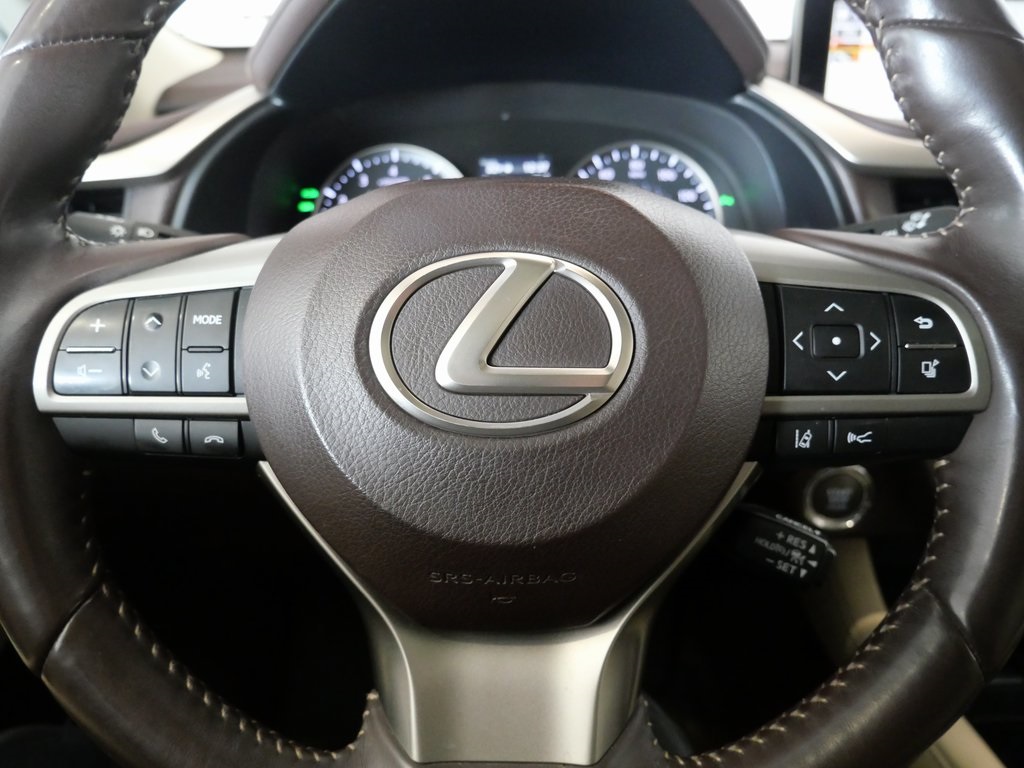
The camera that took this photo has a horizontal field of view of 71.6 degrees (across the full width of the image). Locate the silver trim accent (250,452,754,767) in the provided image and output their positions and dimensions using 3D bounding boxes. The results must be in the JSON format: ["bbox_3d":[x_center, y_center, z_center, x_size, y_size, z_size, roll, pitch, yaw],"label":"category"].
[{"bbox_3d":[-0.001,0.076,0.237,0.166,0.101,0.045,0,0,1],"label":"silver trim accent"}]

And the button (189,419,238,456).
[{"bbox_3d":[-0.101,0.018,0.244,0.017,0.012,0.008,0,5,-2],"label":"button"}]

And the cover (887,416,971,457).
[{"bbox_3d":[0.137,0.017,0.236,0.028,0.013,0.008,0,5,4],"label":"cover"}]

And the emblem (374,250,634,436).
[{"bbox_3d":[-0.003,-0.012,0.216,0.079,0.056,0.007,0,2,1],"label":"emblem"}]

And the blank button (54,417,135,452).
[{"bbox_3d":[-0.139,0.017,0.240,0.027,0.012,0.008,0,5,-2],"label":"blank button"}]

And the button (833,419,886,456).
[{"bbox_3d":[0.115,0.017,0.238,0.018,0.013,0.008,0,5,4],"label":"button"}]

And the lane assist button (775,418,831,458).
[{"bbox_3d":[0.097,0.018,0.240,0.018,0.012,0.008,0,5,4],"label":"lane assist button"}]

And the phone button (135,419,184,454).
[{"bbox_3d":[-0.119,0.018,0.243,0.017,0.013,0.008,0,5,-2],"label":"phone button"}]

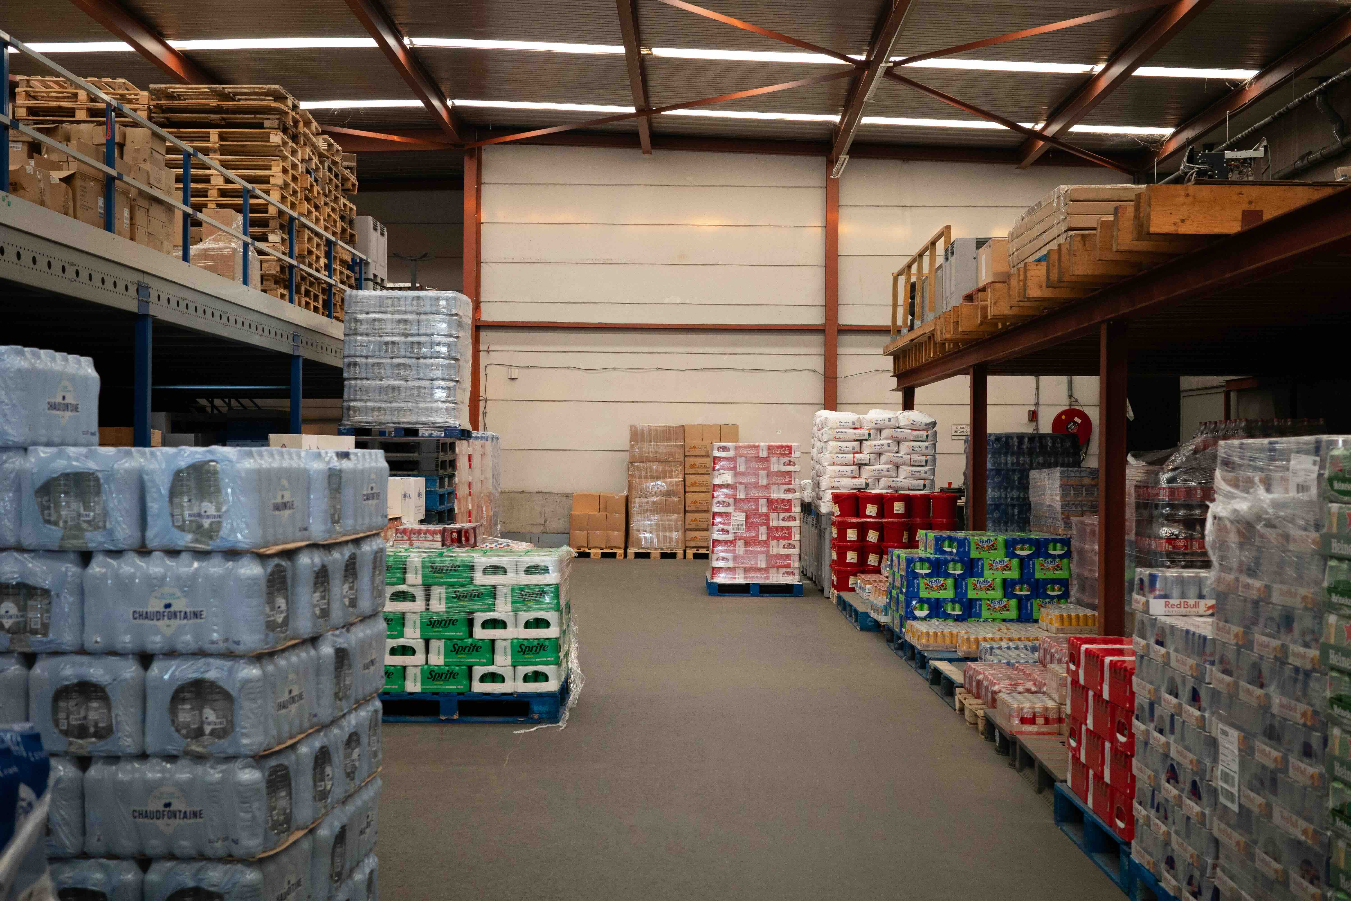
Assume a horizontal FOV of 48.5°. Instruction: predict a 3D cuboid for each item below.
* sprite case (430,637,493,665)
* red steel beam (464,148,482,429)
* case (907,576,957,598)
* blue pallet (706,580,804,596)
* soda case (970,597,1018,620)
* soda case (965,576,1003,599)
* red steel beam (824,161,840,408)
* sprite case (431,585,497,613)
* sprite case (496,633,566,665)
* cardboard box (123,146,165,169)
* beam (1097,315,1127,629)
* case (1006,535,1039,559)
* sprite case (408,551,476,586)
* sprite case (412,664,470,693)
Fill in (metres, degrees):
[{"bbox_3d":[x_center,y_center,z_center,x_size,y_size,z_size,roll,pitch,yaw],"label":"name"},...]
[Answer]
[{"bbox_3d":[-1.169,1.103,8.320,0.352,0.146,0.234,1,0,0],"label":"sprite case"},{"bbox_3d":[-3.118,-1.506,22.803,0.195,6.121,0.400,1,0,1],"label":"red steel beam"},{"bbox_3d":[1.834,0.985,10.859,0.351,0.147,0.235,0,0,0],"label":"case"},{"bbox_3d":[0.863,1.478,16.480,1.000,0.162,1.200,1,0,1],"label":"blue pallet"},{"bbox_3d":[2.279,1.135,10.858,0.351,0.147,0.235,0,0,0],"label":"soda case"},{"bbox_3d":[2.196,0.995,10.932,0.348,0.147,0.232,1,0,1],"label":"soda case"},{"bbox_3d":[2.365,-1.421,22.811,0.197,6.048,0.200,0,0,0],"label":"red steel beam"},{"bbox_3d":[-1.150,0.795,8.251,0.355,0.147,0.235,0,0,0],"label":"sprite case"},{"bbox_3d":[-0.802,1.095,8.249,0.348,0.147,0.232,1,0,1],"label":"sprite case"},{"bbox_3d":[-4.127,-2.255,11.675,0.207,0.135,0.317,1,0,1],"label":"cardboard box"},{"bbox_3d":[2.847,0.351,9.782,0.133,2.369,0.140,1,0,1],"label":"beam"},{"bbox_3d":[2.502,0.707,10.988,0.232,0.147,0.348,1,0,1],"label":"case"},{"bbox_3d":[-1.282,0.656,8.310,0.356,0.148,0.234,1,0,0],"label":"sprite case"},{"bbox_3d":[-1.289,1.240,8.254,0.348,0.147,0.232,1,0,1],"label":"sprite case"}]

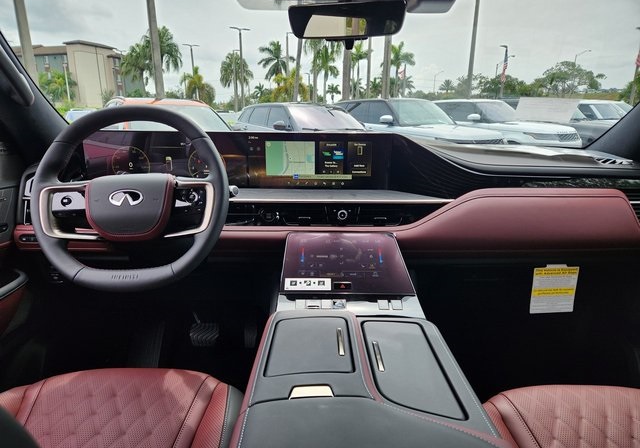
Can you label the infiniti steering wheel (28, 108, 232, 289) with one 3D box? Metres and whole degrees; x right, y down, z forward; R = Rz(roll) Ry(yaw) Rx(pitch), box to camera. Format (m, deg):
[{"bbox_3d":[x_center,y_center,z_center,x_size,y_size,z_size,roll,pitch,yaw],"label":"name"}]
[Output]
[{"bbox_3d":[-0.368,-0.052,0.848,0.380,0.370,0.100,-1,-7,-1],"label":"infiniti steering wheel"}]

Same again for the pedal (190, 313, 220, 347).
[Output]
[{"bbox_3d":[-0.377,0.352,1.400,0.096,0.110,0.060,0,-12,-1],"label":"pedal"}]

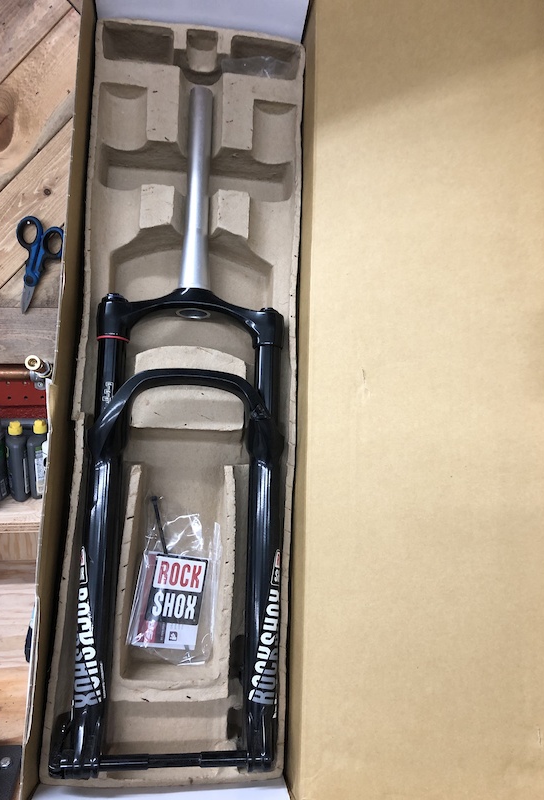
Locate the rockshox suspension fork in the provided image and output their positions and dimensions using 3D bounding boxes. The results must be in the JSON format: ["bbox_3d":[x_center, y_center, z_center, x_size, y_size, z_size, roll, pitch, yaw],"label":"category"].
[{"bbox_3d":[-0.100,0.002,0.734,0.237,0.788,0.108,3,-6,-9],"label":"rockshox suspension fork"}]

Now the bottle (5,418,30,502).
[{"bbox_3d":[-0.373,0.088,0.952,0.029,0.122,0.042,-3,14,-14],"label":"bottle"}]

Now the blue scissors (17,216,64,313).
[{"bbox_3d":[-0.328,-0.185,0.911,0.071,0.137,0.014,11,13,-5],"label":"blue scissors"}]

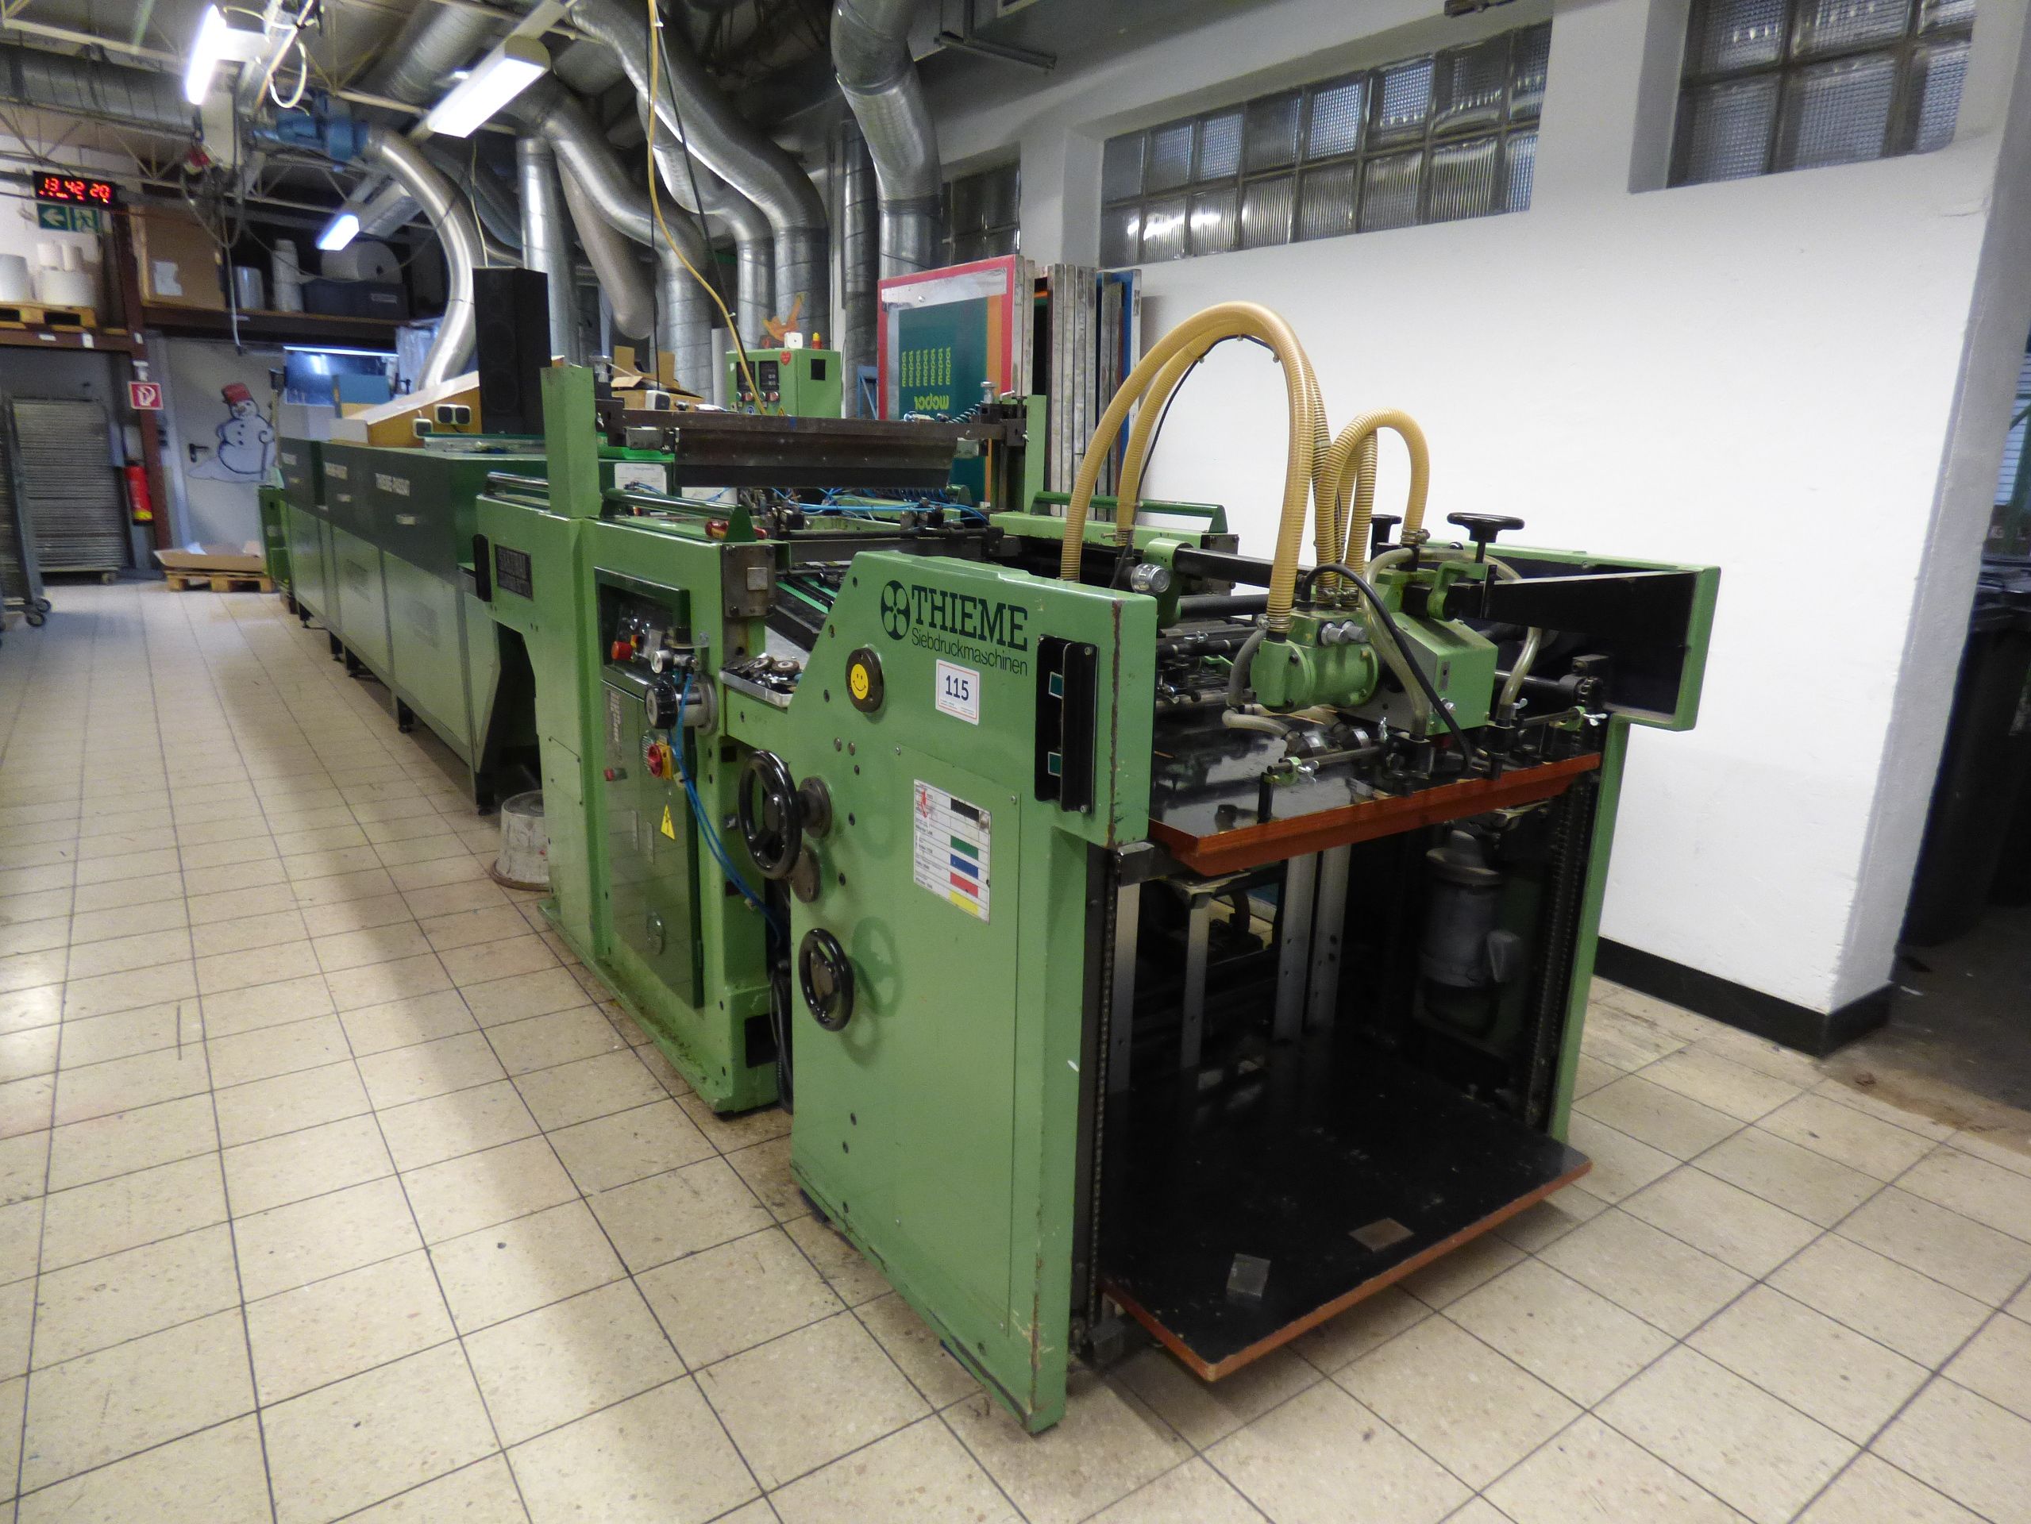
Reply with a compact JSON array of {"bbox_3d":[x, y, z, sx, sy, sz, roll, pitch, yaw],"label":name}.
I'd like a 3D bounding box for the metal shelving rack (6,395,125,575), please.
[{"bbox_3d":[-7.913,-2.259,9.766,0.800,1.470,0.800,-9,19,-35],"label":"metal shelving rack"}]

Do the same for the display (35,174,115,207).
[{"bbox_3d":[-7.088,-4.302,8.863,0.470,0.180,0.080,-9,19,-35],"label":"display"}]

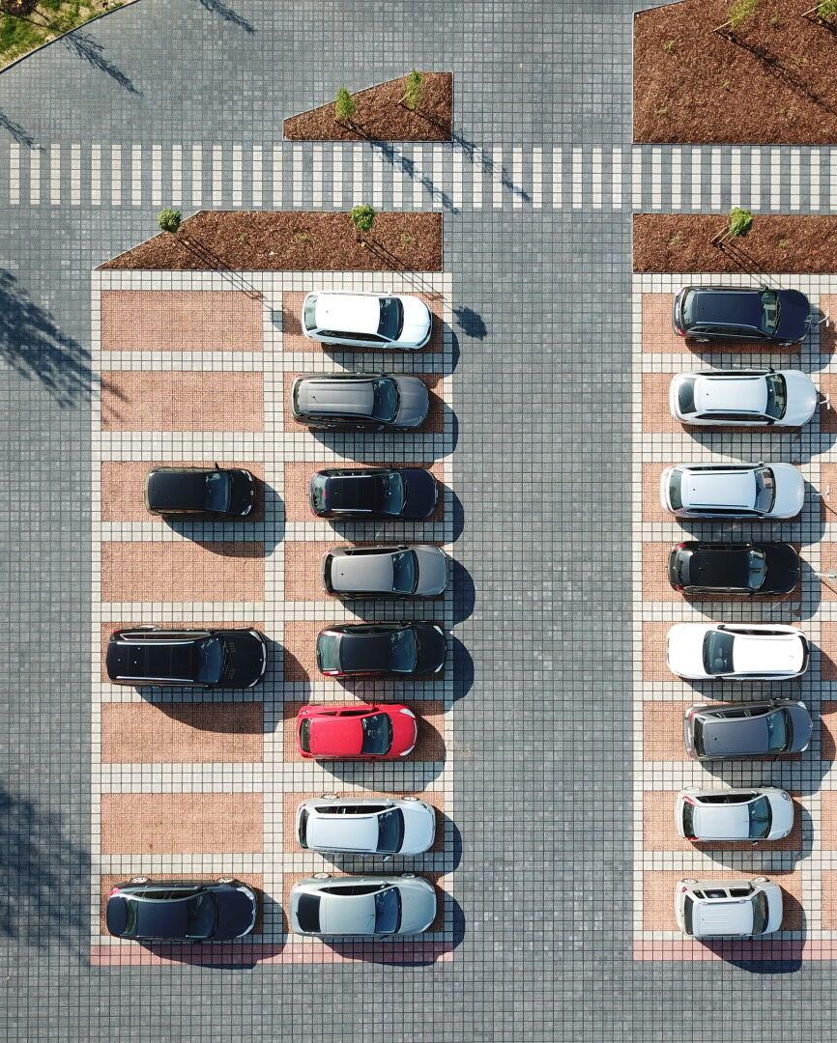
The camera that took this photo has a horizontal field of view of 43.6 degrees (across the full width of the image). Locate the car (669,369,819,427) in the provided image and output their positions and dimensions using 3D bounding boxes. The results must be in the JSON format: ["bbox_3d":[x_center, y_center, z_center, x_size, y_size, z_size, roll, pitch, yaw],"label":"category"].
[{"bbox_3d":[10.714,-4.055,34.286,4.850,1.470,1.860,1,90,-1],"label":"car"}]

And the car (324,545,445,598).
[{"bbox_3d":[-1.037,1.644,34.043,4.120,1.470,1.710,0,90,-1],"label":"car"}]

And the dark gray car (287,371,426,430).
[{"bbox_3d":[-1.867,-3.912,34.053,4.460,1.630,1.830,0,90,-1],"label":"dark gray car"}]

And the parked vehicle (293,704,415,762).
[{"bbox_3d":[-1.969,6.897,34.108,3.920,1.480,1.710,0,90,-1],"label":"parked vehicle"}]

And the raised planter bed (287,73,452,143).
[{"bbox_3d":[-1.664,-13.787,34.804,5.670,0.170,2.317,0,90,-1],"label":"raised planter bed"}]

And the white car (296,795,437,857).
[{"bbox_3d":[-1.702,9.958,33.979,4.570,1.480,1.790,1,90,-1],"label":"white car"}]

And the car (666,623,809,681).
[{"bbox_3d":[10.514,4.298,34.220,4.680,1.500,1.840,0,90,-1],"label":"car"}]

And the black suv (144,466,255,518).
[{"bbox_3d":[-7.118,-0.953,33.944,3.550,1.480,1.610,0,90,-1],"label":"black suv"}]

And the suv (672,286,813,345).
[{"bbox_3d":[10.713,-6.804,34.396,4.540,1.470,1.800,3,90,-1],"label":"suv"}]

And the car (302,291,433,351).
[{"bbox_3d":[-1.648,-6.581,34.137,4.240,1.480,1.750,3,90,-1],"label":"car"}]

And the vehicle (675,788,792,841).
[{"bbox_3d":[10.433,9.670,34.332,3.840,1.530,1.660,-1,90,-1],"label":"vehicle"}]

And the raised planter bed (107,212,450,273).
[{"bbox_3d":[-4.955,-9.286,34.695,11.540,0.150,1.920,0,90,-1],"label":"raised planter bed"}]

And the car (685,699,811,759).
[{"bbox_3d":[10.877,6.879,34.306,4.240,1.610,1.810,-4,90,-1],"label":"car"}]

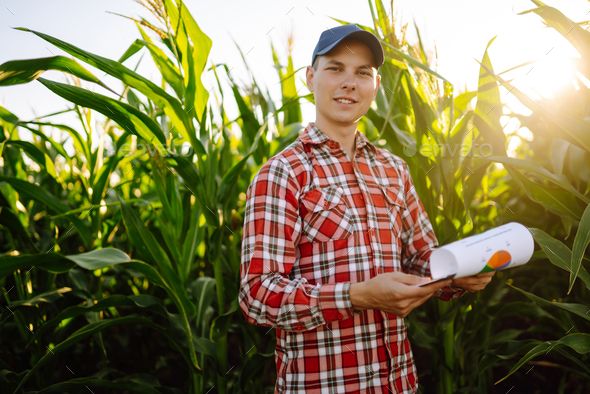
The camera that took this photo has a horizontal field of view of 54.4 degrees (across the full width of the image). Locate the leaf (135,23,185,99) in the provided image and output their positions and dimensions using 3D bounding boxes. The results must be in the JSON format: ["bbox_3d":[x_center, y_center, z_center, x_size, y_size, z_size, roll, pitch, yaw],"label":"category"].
[{"bbox_3d":[-0.422,-0.428,1.800,0.065,0.280,0.090,-33,0,0],"label":"leaf"}]

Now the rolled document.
[{"bbox_3d":[0.398,0.119,1.230,0.230,0.090,0.100,-10,2,-25],"label":"rolled document"}]

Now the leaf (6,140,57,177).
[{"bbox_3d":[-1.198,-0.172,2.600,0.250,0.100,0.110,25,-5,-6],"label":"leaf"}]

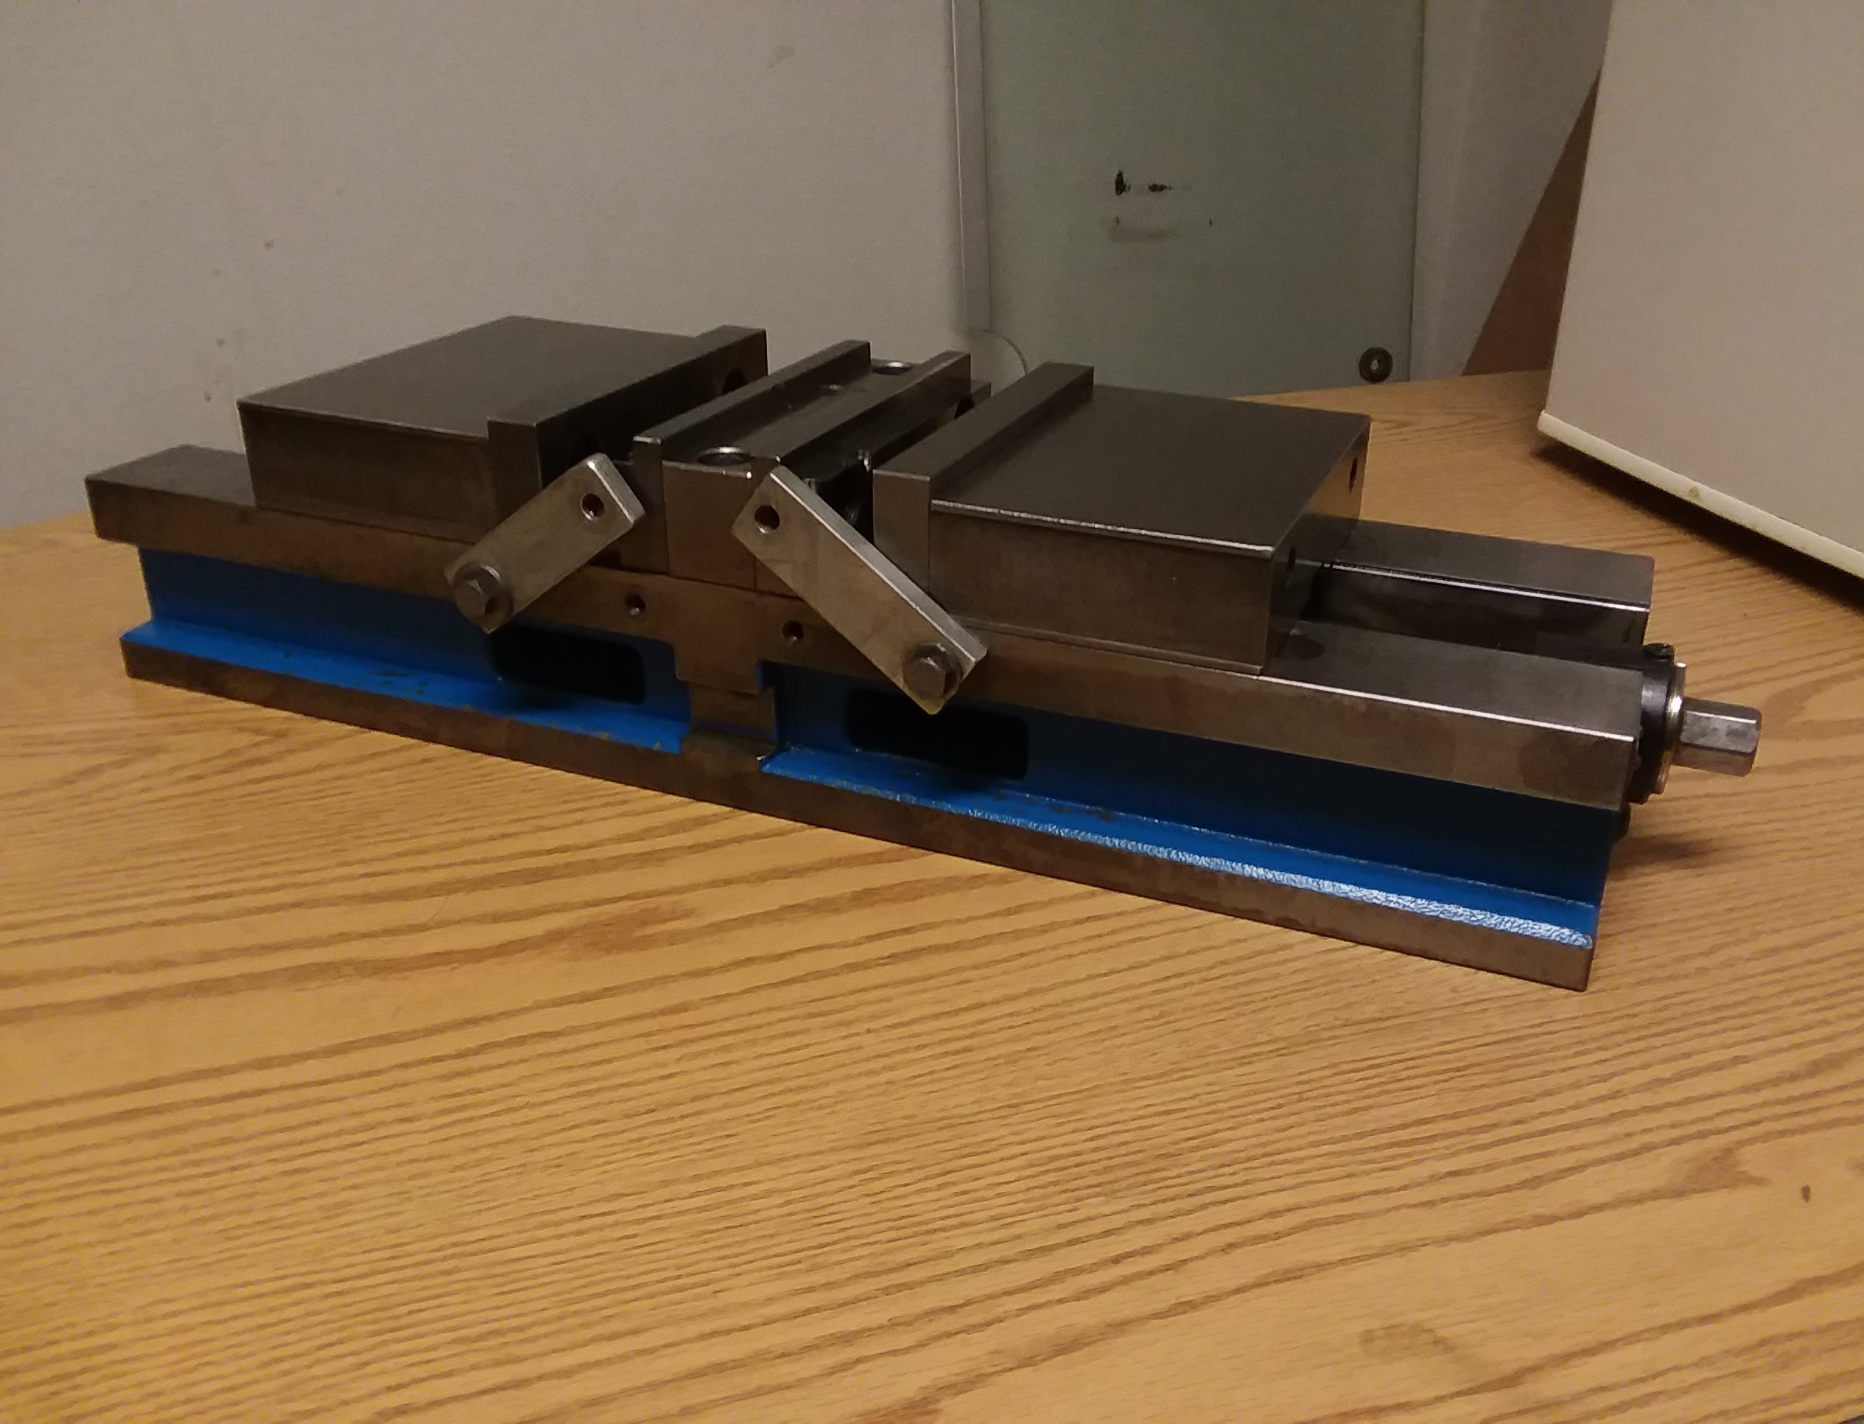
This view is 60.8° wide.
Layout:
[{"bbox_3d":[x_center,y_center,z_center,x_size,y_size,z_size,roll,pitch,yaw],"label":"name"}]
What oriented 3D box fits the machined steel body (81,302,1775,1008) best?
[{"bbox_3d":[-0.026,-0.048,0.557,0.572,0.121,0.169,11,27,21],"label":"machined steel body"}]

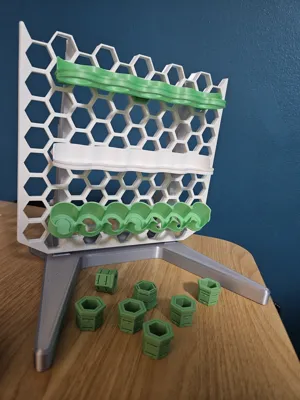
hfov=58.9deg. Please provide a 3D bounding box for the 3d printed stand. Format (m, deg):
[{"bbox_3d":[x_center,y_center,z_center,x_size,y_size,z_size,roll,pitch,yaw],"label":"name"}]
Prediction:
[{"bbox_3d":[-0.017,0.079,0.303,0.230,0.015,0.189,-1,15,-30],"label":"3d printed stand"}]

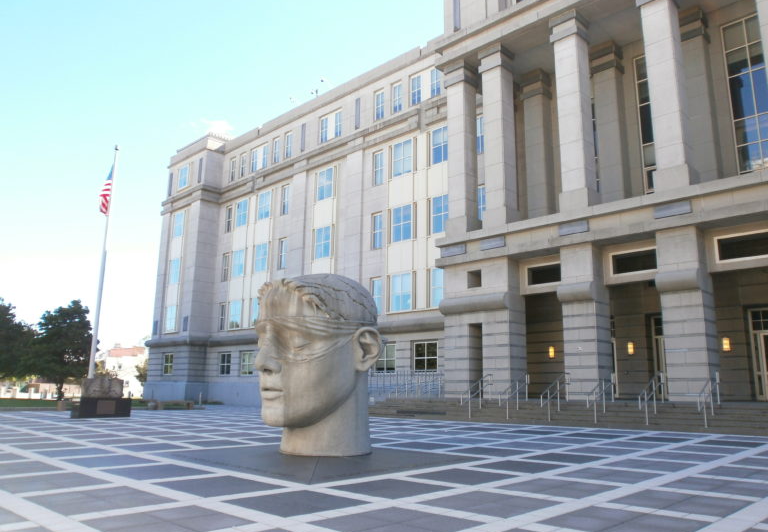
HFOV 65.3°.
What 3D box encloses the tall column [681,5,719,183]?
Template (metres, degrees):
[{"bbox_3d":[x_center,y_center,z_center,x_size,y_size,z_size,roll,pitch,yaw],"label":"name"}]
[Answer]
[{"bbox_3d":[12.429,-6.251,23.661,1.080,7.850,0.980,-11,-17,42],"label":"tall column"}]

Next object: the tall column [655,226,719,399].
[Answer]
[{"bbox_3d":[9.868,1.605,19.502,1.240,5.550,1.480,-11,-16,42],"label":"tall column"}]

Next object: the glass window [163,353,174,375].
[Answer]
[{"bbox_3d":[-17.982,8.229,50.122,1.620,1.760,0.200,-11,-16,43],"label":"glass window"}]

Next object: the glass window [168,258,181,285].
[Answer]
[{"bbox_3d":[-18.161,0.505,51.986,1.850,2.336,0.200,-11,-16,43],"label":"glass window"}]

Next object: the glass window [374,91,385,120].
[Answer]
[{"bbox_3d":[-0.213,-9.924,37.175,0.720,1.950,0.180,-11,-17,42],"label":"glass window"}]

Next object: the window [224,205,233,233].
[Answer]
[{"bbox_3d":[-12.276,-3.683,47.616,0.787,2.144,0.150,-11,-16,42],"label":"window"}]

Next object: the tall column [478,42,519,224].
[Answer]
[{"bbox_3d":[5.111,-5.652,26.572,1.200,8.300,1.140,-11,-16,43],"label":"tall column"}]

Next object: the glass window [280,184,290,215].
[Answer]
[{"bbox_3d":[-6.939,-4.631,42.448,0.700,2.120,0.180,-11,-17,42],"label":"glass window"}]

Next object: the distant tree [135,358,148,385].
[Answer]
[{"bbox_3d":[-30.100,13.800,75.000,3.400,4.800,3.400,-11,-16,43],"label":"distant tree"}]

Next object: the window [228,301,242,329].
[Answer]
[{"bbox_3d":[-11.737,3.865,47.526,1.849,2.252,0.200,-11,-16,43],"label":"window"}]

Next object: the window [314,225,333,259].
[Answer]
[{"bbox_3d":[-3.909,-1.488,38.788,1.480,2.100,0.180,-11,-17,42],"label":"window"}]

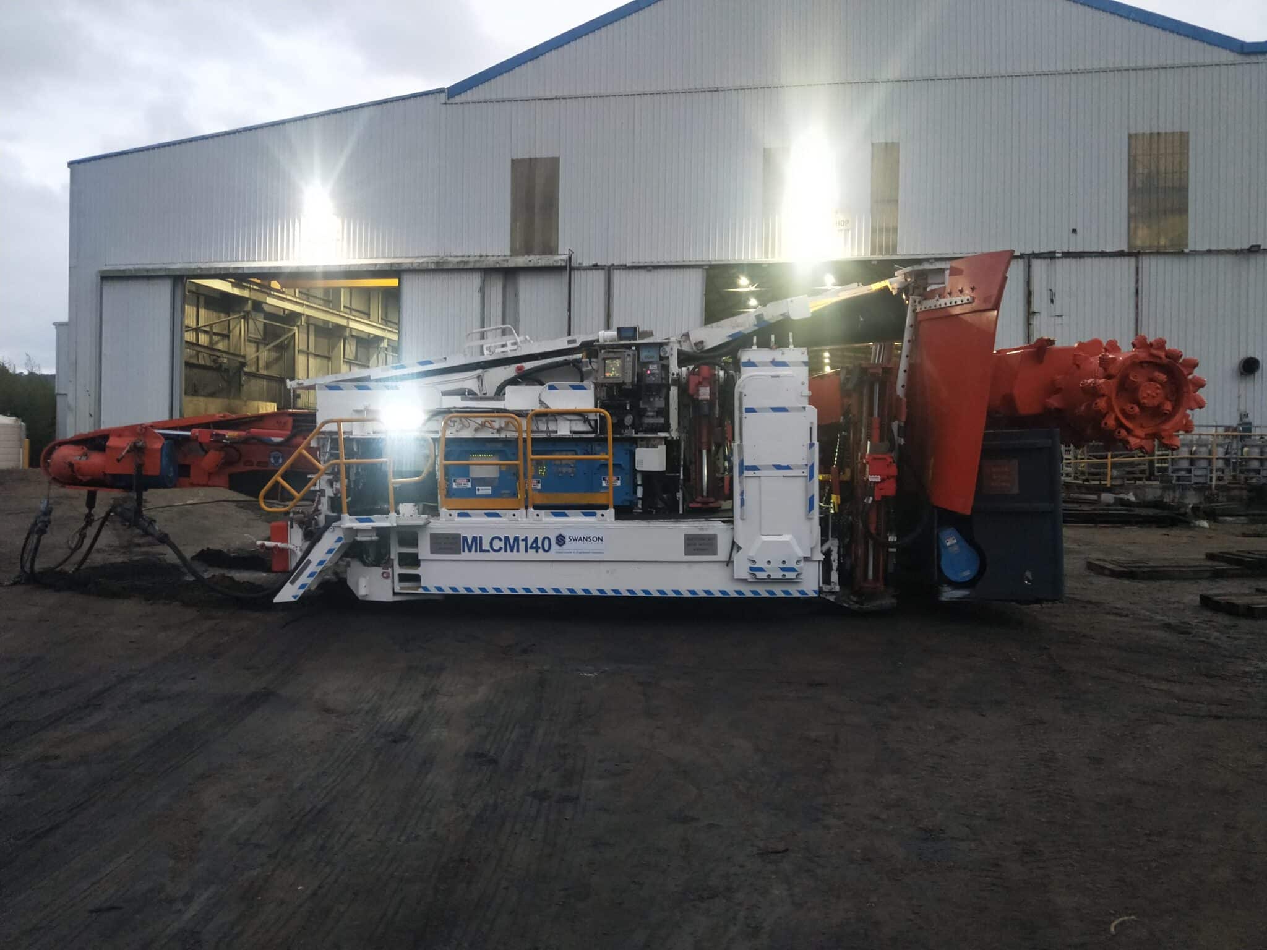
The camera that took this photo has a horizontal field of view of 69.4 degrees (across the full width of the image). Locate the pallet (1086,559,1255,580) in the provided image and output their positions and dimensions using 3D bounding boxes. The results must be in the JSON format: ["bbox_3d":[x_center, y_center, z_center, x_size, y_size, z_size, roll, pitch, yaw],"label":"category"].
[{"bbox_3d":[6.750,1.200,11.650,1.450,0.120,1.200,0,0,5],"label":"pallet"}]

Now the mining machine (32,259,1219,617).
[{"bbox_3d":[-0.880,-0.410,10.750,12.100,3.300,4.900,0,0,6],"label":"mining machine"}]

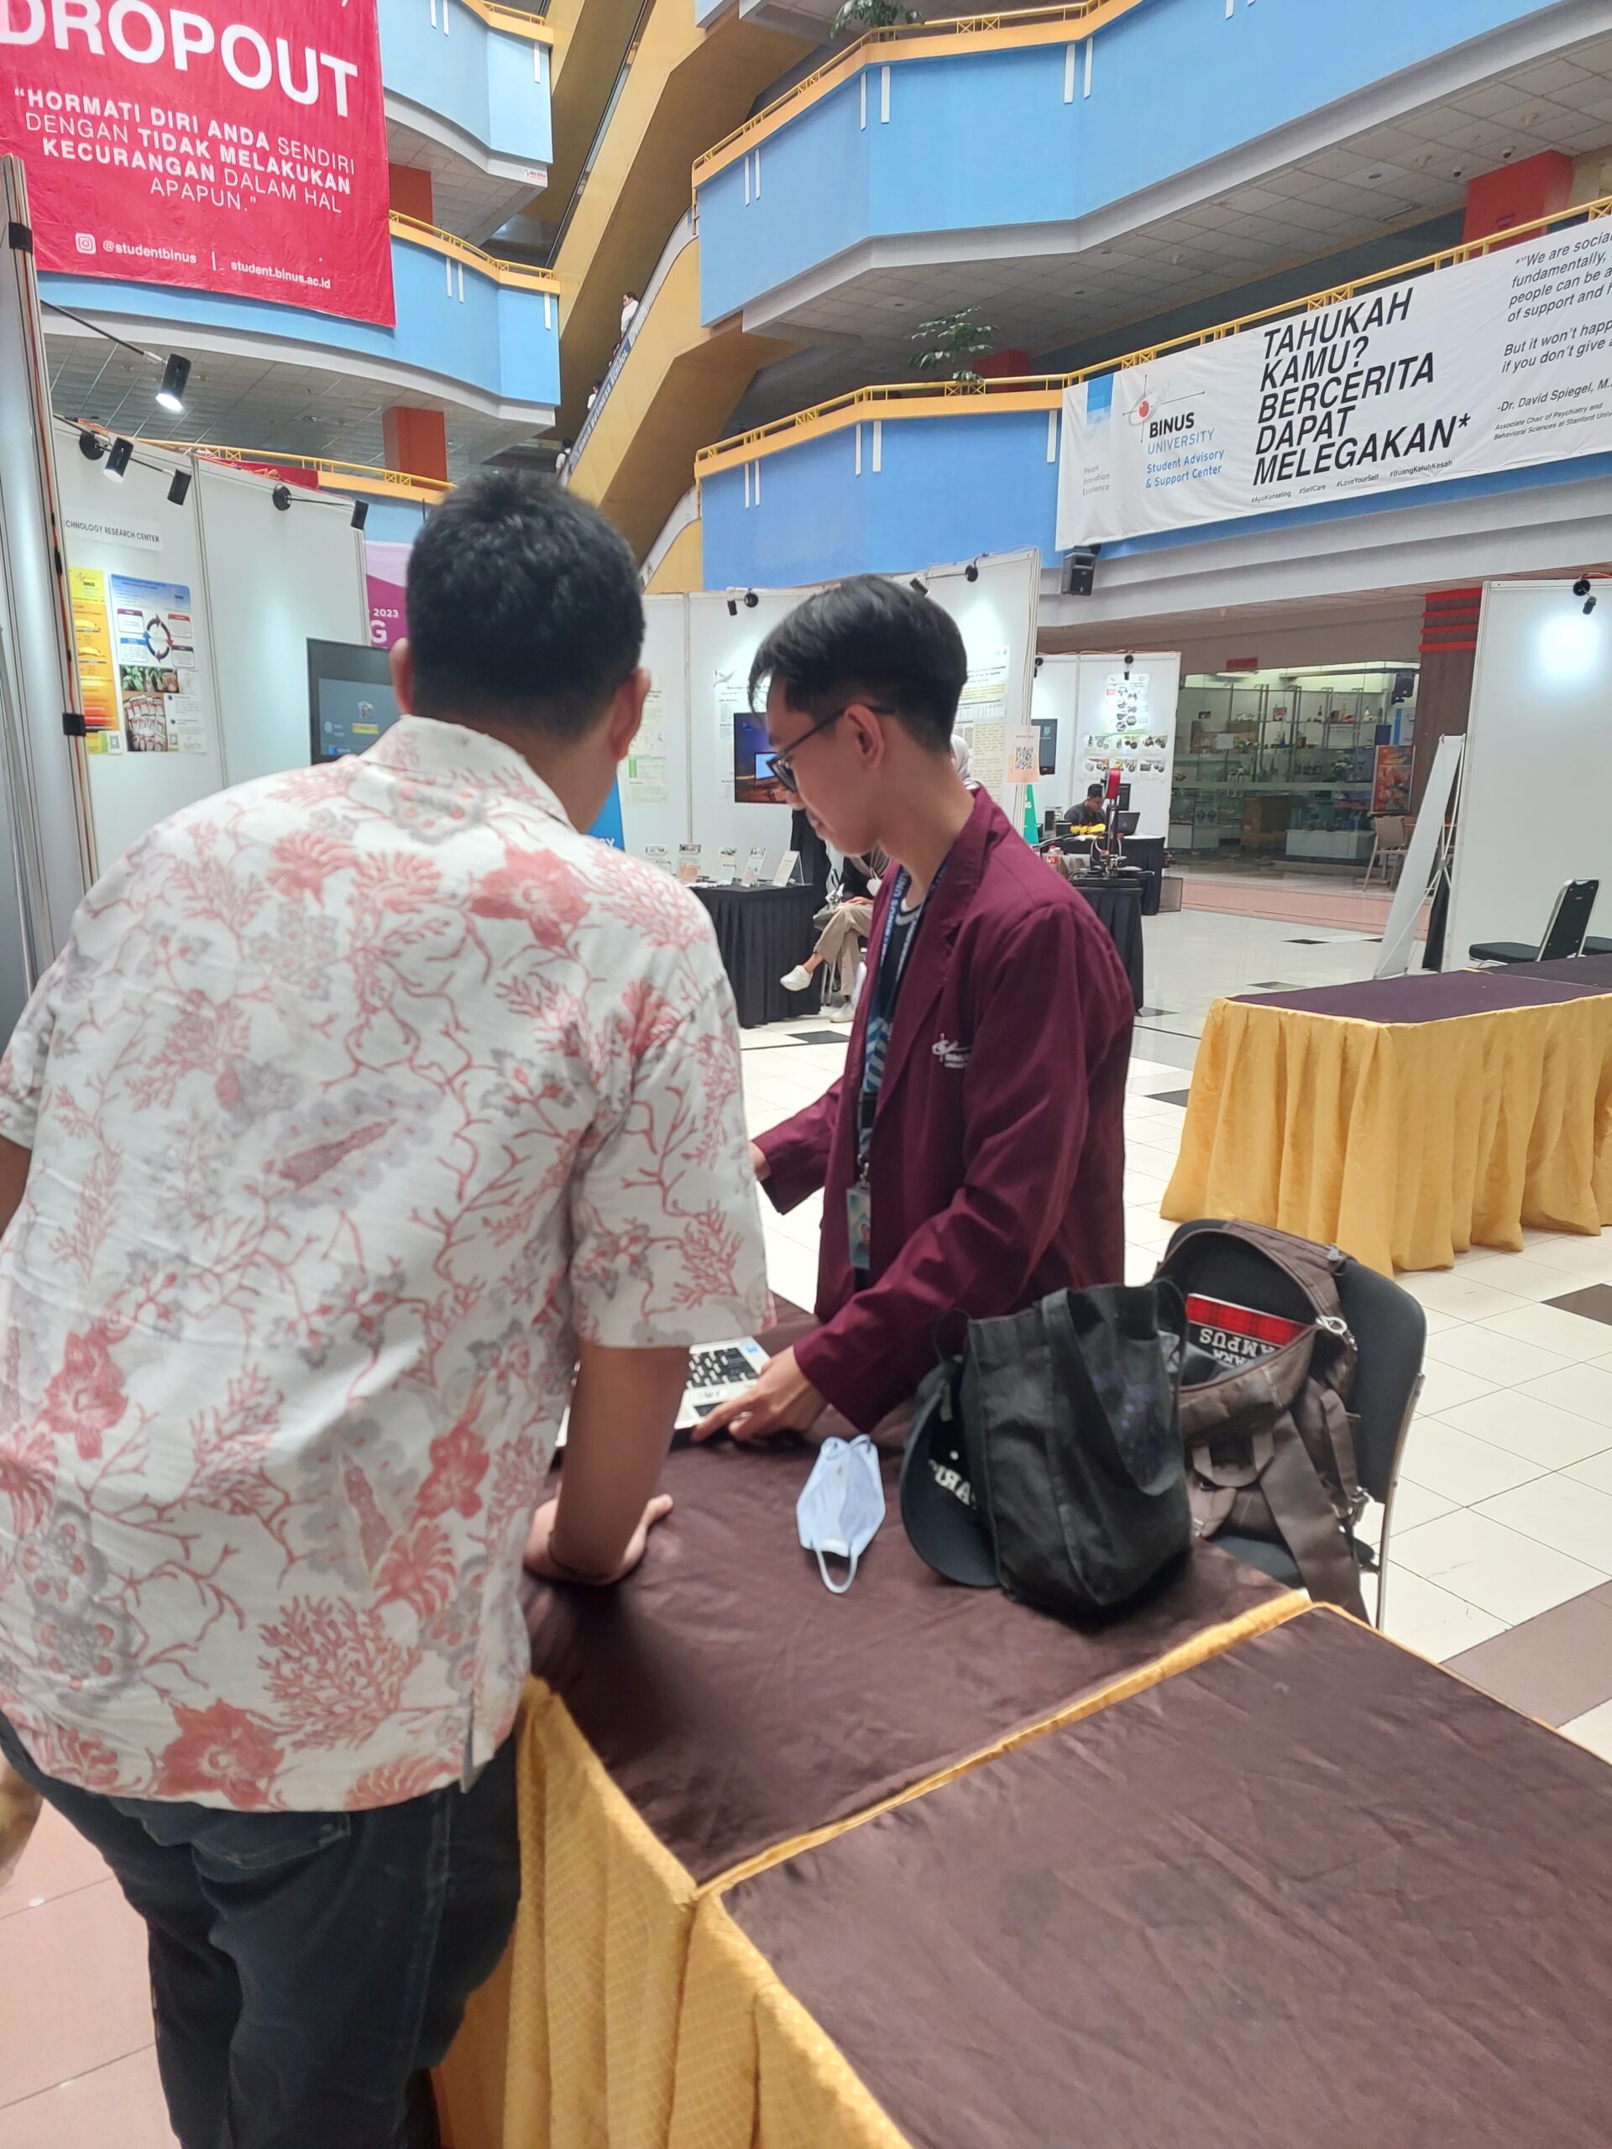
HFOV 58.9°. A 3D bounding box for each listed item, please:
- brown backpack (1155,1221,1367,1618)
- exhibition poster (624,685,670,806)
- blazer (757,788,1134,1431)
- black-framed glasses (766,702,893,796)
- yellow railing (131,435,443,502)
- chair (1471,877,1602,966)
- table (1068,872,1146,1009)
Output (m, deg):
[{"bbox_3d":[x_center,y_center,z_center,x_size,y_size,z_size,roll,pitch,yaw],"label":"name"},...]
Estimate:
[{"bbox_3d":[0.644,0.486,2.073,0.230,0.450,0.300,-11,17,-40],"label":"brown backpack"},{"bbox_3d":[-1.210,-2.205,9.400,0.600,0.860,0.010,3,13,11],"label":"exhibition poster"},{"bbox_3d":[0.170,0.032,1.773,0.450,0.770,0.500,-7,15,-29],"label":"blazer"},{"bbox_3d":[0.044,-0.364,1.556,0.147,0.046,0.142,-32,3,19],"label":"black-framed glasses"},{"bbox_3d":[-8.479,-10.195,24.332,0.900,0.520,6.300,12,17,41],"label":"yellow railing"},{"bbox_3d":[4.021,-0.663,7.933,0.450,0.820,0.500,-9,16,-35],"label":"chair"},{"bbox_3d":[1.382,-0.776,8.575,1.150,0.750,0.650,0,13,0],"label":"table"}]

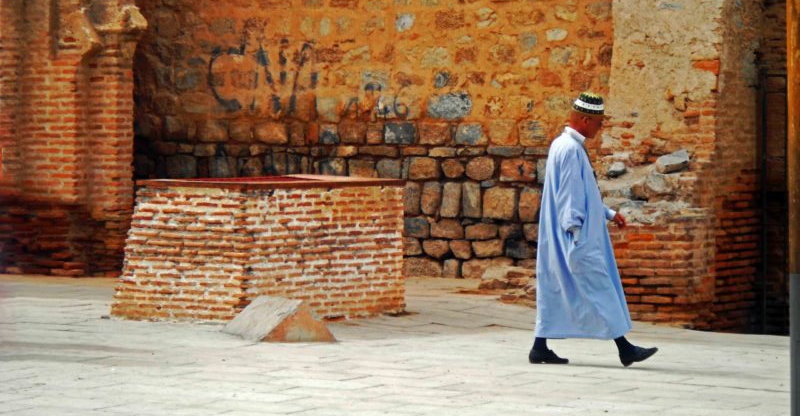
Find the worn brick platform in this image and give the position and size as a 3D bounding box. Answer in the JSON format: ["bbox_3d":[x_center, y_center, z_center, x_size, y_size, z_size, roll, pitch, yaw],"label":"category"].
[{"bbox_3d":[-1.081,0.302,23.408,1.365,1.042,1.824,2,3,41],"label":"worn brick platform"}]

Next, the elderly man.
[{"bbox_3d":[1.208,0.131,18.750,0.790,1.700,0.560,0,2,3],"label":"elderly man"}]

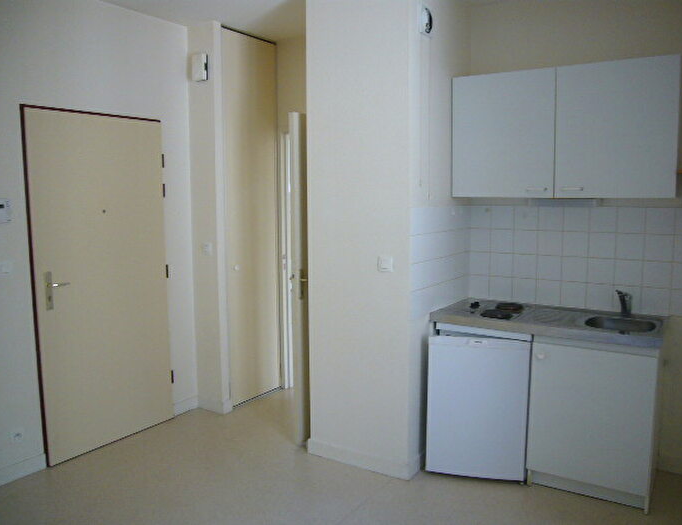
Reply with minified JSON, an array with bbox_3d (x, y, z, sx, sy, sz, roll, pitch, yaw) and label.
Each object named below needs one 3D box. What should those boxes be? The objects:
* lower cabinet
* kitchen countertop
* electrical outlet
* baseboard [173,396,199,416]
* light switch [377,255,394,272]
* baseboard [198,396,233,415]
[{"bbox_3d":[1.399,0.775,3.060,0.599,0.849,0.551,4,8,33],"label":"lower cabinet"},{"bbox_3d":[1.159,0.318,3.149,1.198,0.055,0.569,4,8,33],"label":"kitchen countertop"},{"bbox_3d":[-1.768,0.952,3.090,0.015,0.080,0.080,4,8,33],"label":"electrical outlet"},{"bbox_3d":[-1.123,1.046,4.114,0.020,0.094,0.250,4,8,33],"label":"baseboard"},{"bbox_3d":[0.235,0.009,3.044,0.080,0.080,0.014,4,8,33],"label":"light switch"},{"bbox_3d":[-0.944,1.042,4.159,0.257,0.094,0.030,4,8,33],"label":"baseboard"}]

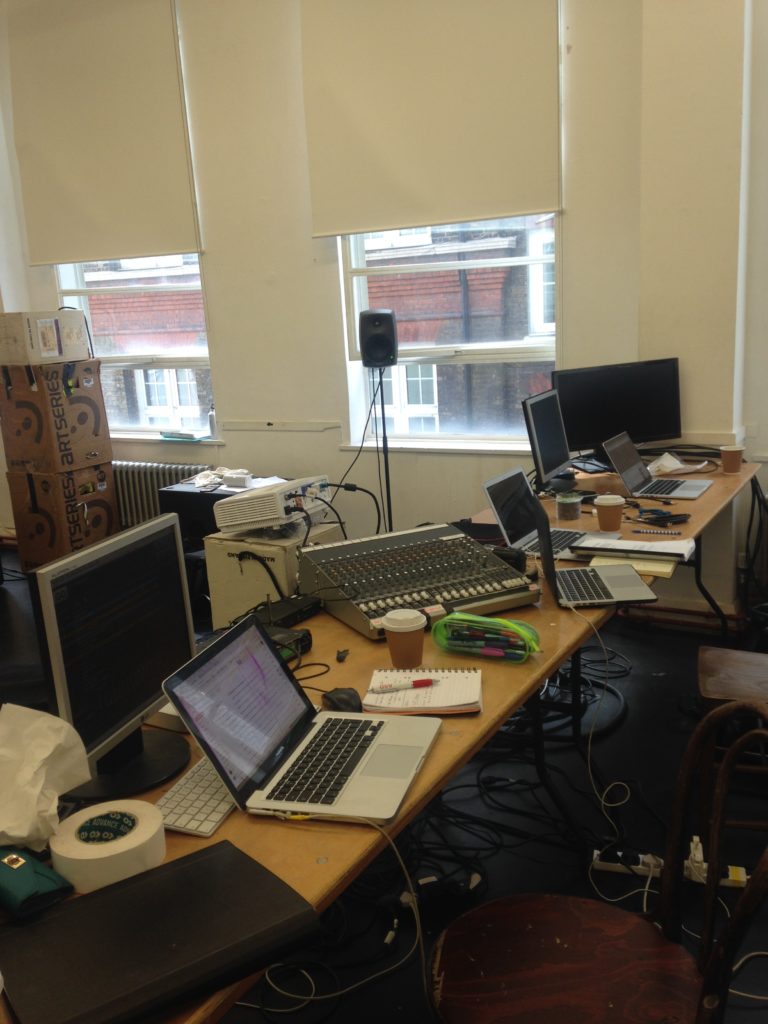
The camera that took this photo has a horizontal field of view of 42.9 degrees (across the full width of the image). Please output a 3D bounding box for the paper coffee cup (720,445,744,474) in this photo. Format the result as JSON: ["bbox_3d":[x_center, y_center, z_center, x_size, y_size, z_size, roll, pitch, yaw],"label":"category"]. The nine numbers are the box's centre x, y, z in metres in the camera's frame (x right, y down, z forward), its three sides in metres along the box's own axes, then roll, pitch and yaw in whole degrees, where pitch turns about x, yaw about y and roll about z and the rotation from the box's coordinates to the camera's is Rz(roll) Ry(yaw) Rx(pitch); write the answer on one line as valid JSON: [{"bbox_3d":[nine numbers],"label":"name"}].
[{"bbox_3d":[1.335,-0.196,3.737,0.088,0.095,0.088,4,14,30],"label":"paper coffee cup"}]

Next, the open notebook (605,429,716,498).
[{"bbox_3d":[0.994,-0.168,3.522,0.334,0.201,0.316,4,15,29],"label":"open notebook"}]

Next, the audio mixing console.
[{"bbox_3d":[0.078,0.151,2.406,0.437,0.120,0.447,-9,14,-23],"label":"audio mixing console"}]

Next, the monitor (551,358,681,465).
[{"bbox_3d":[0.943,-0.387,3.945,0.550,0.415,0.210,-6,13,-13],"label":"monitor"}]

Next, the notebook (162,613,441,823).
[{"bbox_3d":[-0.113,0.312,1.553,0.347,0.203,0.325,0,13,16],"label":"notebook"}]

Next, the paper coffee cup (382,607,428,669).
[{"bbox_3d":[0.044,0.258,1.963,0.089,0.103,0.089,-3,12,1],"label":"paper coffee cup"}]

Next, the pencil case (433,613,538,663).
[{"bbox_3d":[0.211,0.258,2.018,0.210,0.065,0.070,4,15,31],"label":"pencil case"}]

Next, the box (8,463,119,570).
[{"bbox_3d":[-1.852,0.029,5.705,0.410,0.595,0.415,5,15,32],"label":"box"}]

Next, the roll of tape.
[{"bbox_3d":[-0.369,0.448,1.316,0.144,0.051,0.144,-3,13,0],"label":"roll of tape"}]

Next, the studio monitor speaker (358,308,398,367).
[{"bbox_3d":[-0.021,-0.712,4.020,0.153,0.230,0.145,0,13,12],"label":"studio monitor speaker"}]

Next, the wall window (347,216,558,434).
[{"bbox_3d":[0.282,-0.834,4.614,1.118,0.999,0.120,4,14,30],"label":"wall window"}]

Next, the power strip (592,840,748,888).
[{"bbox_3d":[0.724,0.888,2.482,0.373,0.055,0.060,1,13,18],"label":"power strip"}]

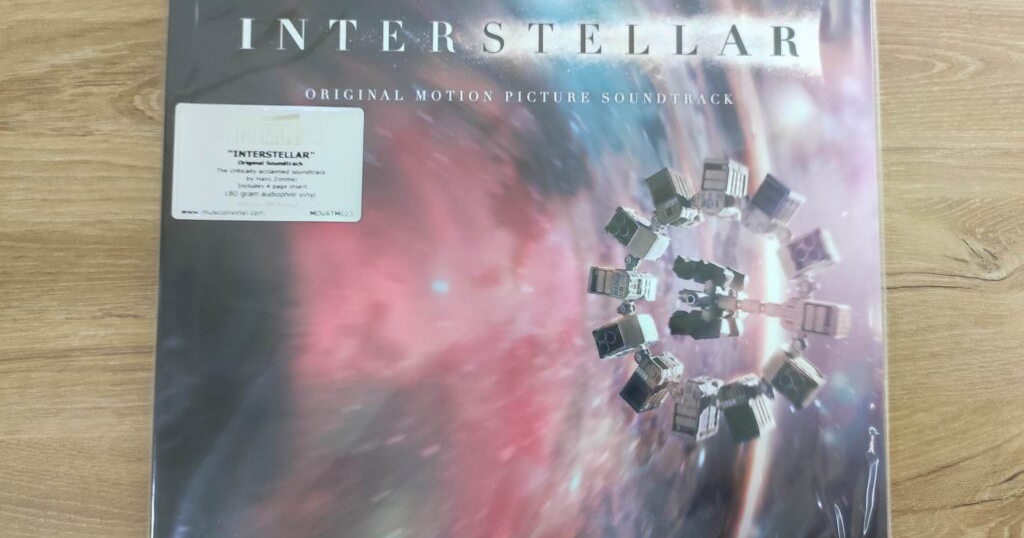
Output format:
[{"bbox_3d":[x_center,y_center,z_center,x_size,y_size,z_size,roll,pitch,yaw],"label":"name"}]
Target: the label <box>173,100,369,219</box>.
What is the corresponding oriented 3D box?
[{"bbox_3d":[-0.107,-0.046,0.324,0.083,0.001,0.051,1,86,-1],"label":"label"}]

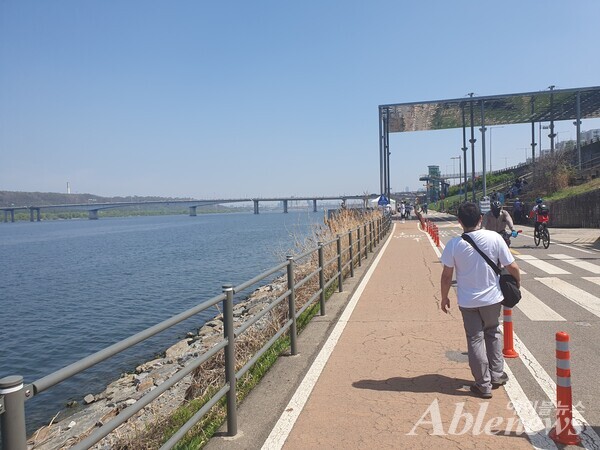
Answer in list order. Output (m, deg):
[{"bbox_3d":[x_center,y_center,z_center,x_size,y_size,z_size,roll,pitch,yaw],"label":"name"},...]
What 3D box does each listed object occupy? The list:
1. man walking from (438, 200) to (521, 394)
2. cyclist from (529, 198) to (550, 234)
[{"bbox_3d":[1.634,0.647,4.116,0.660,1.700,0.500,-2,2,15],"label":"man walking"},{"bbox_3d":[8.043,-0.243,15.200,0.580,1.320,0.850,-2,2,14],"label":"cyclist"}]

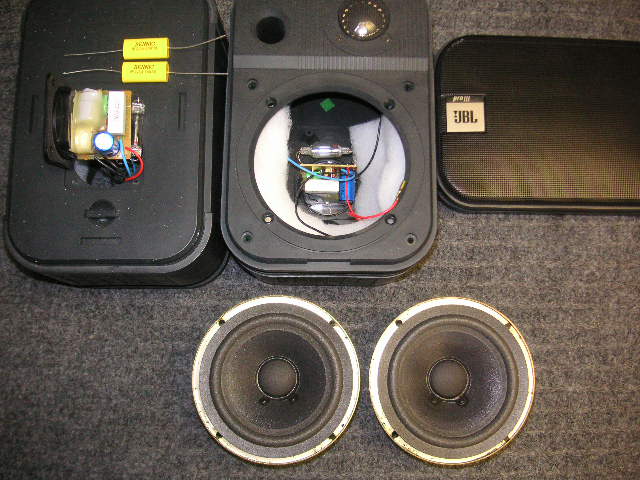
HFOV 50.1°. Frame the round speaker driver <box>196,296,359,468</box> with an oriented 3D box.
[{"bbox_3d":[-0.037,0.121,0.607,0.140,0.060,0.140,0,81,-1],"label":"round speaker driver"}]

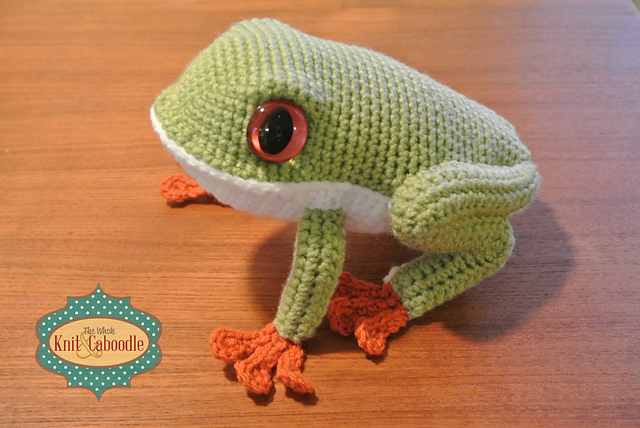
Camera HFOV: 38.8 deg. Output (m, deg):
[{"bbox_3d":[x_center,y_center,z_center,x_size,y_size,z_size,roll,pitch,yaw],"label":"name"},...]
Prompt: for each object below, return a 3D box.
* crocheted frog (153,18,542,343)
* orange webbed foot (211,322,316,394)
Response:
[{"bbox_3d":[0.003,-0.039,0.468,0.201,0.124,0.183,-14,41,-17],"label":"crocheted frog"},{"bbox_3d":[-0.025,0.065,0.422,0.055,0.020,0.034,20,43,23],"label":"orange webbed foot"}]

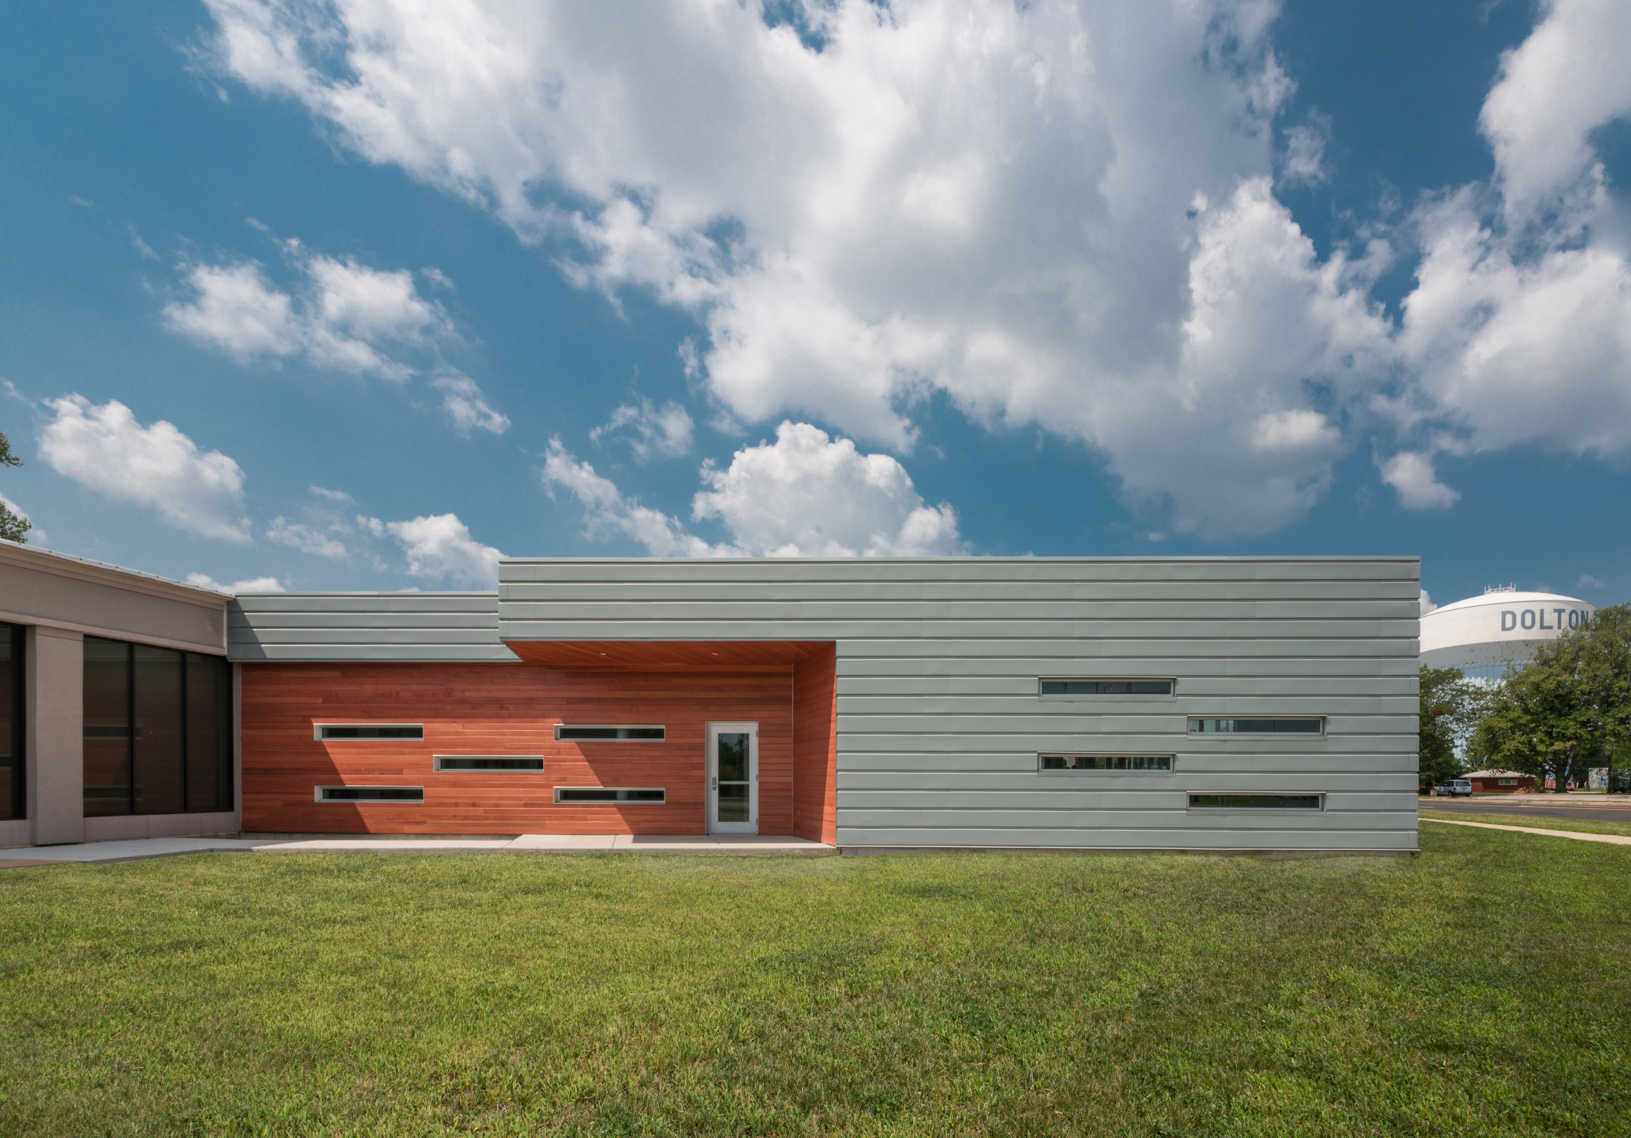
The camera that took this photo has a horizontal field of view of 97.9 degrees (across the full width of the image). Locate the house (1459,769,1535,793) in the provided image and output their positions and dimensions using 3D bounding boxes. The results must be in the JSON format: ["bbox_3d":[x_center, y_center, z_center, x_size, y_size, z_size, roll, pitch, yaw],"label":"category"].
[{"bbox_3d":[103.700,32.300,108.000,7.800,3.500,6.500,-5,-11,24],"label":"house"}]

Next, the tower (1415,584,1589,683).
[{"bbox_3d":[119.100,20.700,125.000,27.000,36.400,27.000,-1,-10,8],"label":"tower"}]

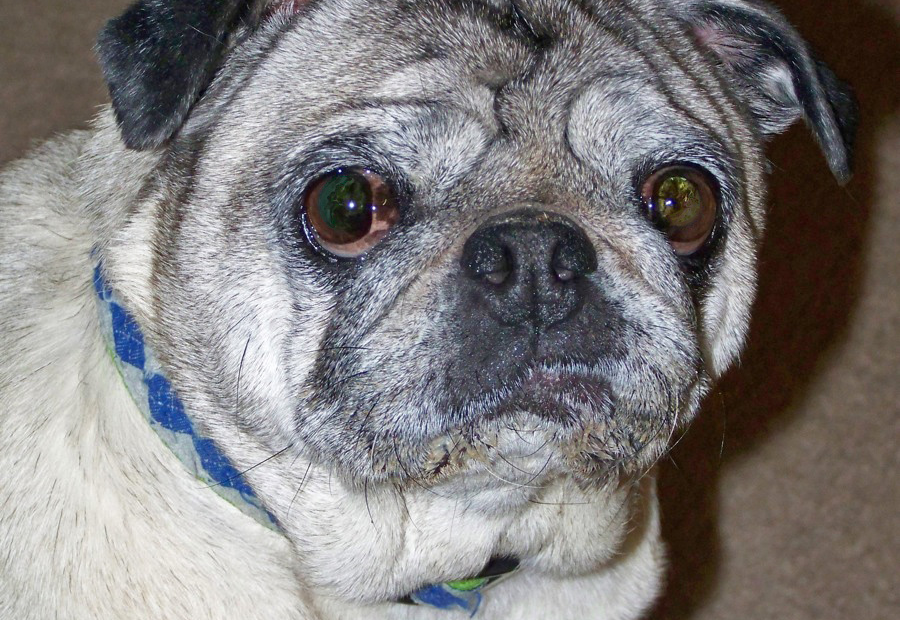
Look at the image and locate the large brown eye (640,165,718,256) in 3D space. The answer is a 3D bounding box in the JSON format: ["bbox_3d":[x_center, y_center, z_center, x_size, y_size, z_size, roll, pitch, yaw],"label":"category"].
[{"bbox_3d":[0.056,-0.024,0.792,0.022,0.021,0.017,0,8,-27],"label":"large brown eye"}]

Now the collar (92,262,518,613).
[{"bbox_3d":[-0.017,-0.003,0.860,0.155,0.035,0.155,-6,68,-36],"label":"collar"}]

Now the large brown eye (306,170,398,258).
[{"bbox_3d":[-0.023,-0.023,0.769,0.023,0.021,0.017,0,8,-3],"label":"large brown eye"}]

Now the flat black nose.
[{"bbox_3d":[0.018,-0.009,0.765,0.033,0.027,0.019,0,15,-17],"label":"flat black nose"}]

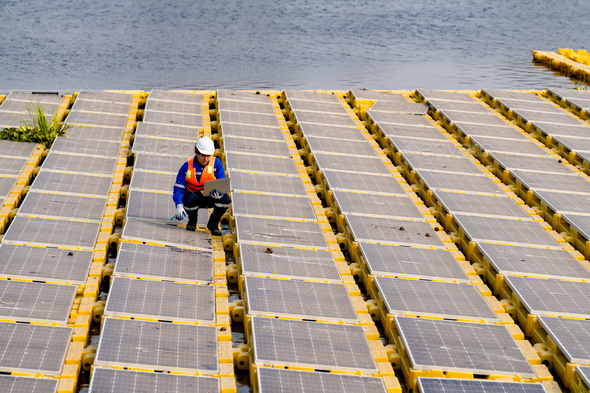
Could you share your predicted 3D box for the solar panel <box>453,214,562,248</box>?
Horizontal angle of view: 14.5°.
[{"bbox_3d":[2.388,0.405,26.402,0.992,0.040,1.956,5,7,-3],"label":"solar panel"}]

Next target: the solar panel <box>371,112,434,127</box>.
[{"bbox_3d":[1.789,-1.297,39.535,0.992,0.040,1.956,5,7,-3],"label":"solar panel"}]

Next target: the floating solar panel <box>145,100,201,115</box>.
[{"bbox_3d":[-2.165,-1.573,41.711,0.993,0.040,1.963,5,7,-3],"label":"floating solar panel"}]

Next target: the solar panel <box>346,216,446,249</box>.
[{"bbox_3d":[1.119,0.403,26.449,0.993,0.040,1.963,5,7,-3],"label":"solar panel"}]

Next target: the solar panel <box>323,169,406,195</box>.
[{"bbox_3d":[0.912,-0.160,30.722,0.992,0.040,1.956,5,7,-3],"label":"solar panel"}]

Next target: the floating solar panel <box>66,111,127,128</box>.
[{"bbox_3d":[-3.316,-1.287,39.303,0.992,0.040,1.956,5,7,-3],"label":"floating solar panel"}]

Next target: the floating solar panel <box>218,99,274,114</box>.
[{"bbox_3d":[-0.866,-1.588,41.803,0.993,0.040,1.963,5,7,-3],"label":"floating solar panel"}]

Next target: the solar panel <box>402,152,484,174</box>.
[{"bbox_3d":[2.099,-0.453,33.123,0.992,0.042,1.956,5,7,-3],"label":"solar panel"}]

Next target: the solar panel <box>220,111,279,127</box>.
[{"bbox_3d":[-0.763,-1.292,39.419,0.992,0.040,1.956,5,7,-3],"label":"solar panel"}]

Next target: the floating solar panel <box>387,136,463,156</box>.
[{"bbox_3d":[1.996,-0.740,35.260,0.993,0.040,1.963,5,7,-3],"label":"floating solar panel"}]

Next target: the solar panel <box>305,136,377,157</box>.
[{"bbox_3d":[0.713,-0.727,35.099,0.992,0.040,1.956,5,7,-3],"label":"solar panel"}]

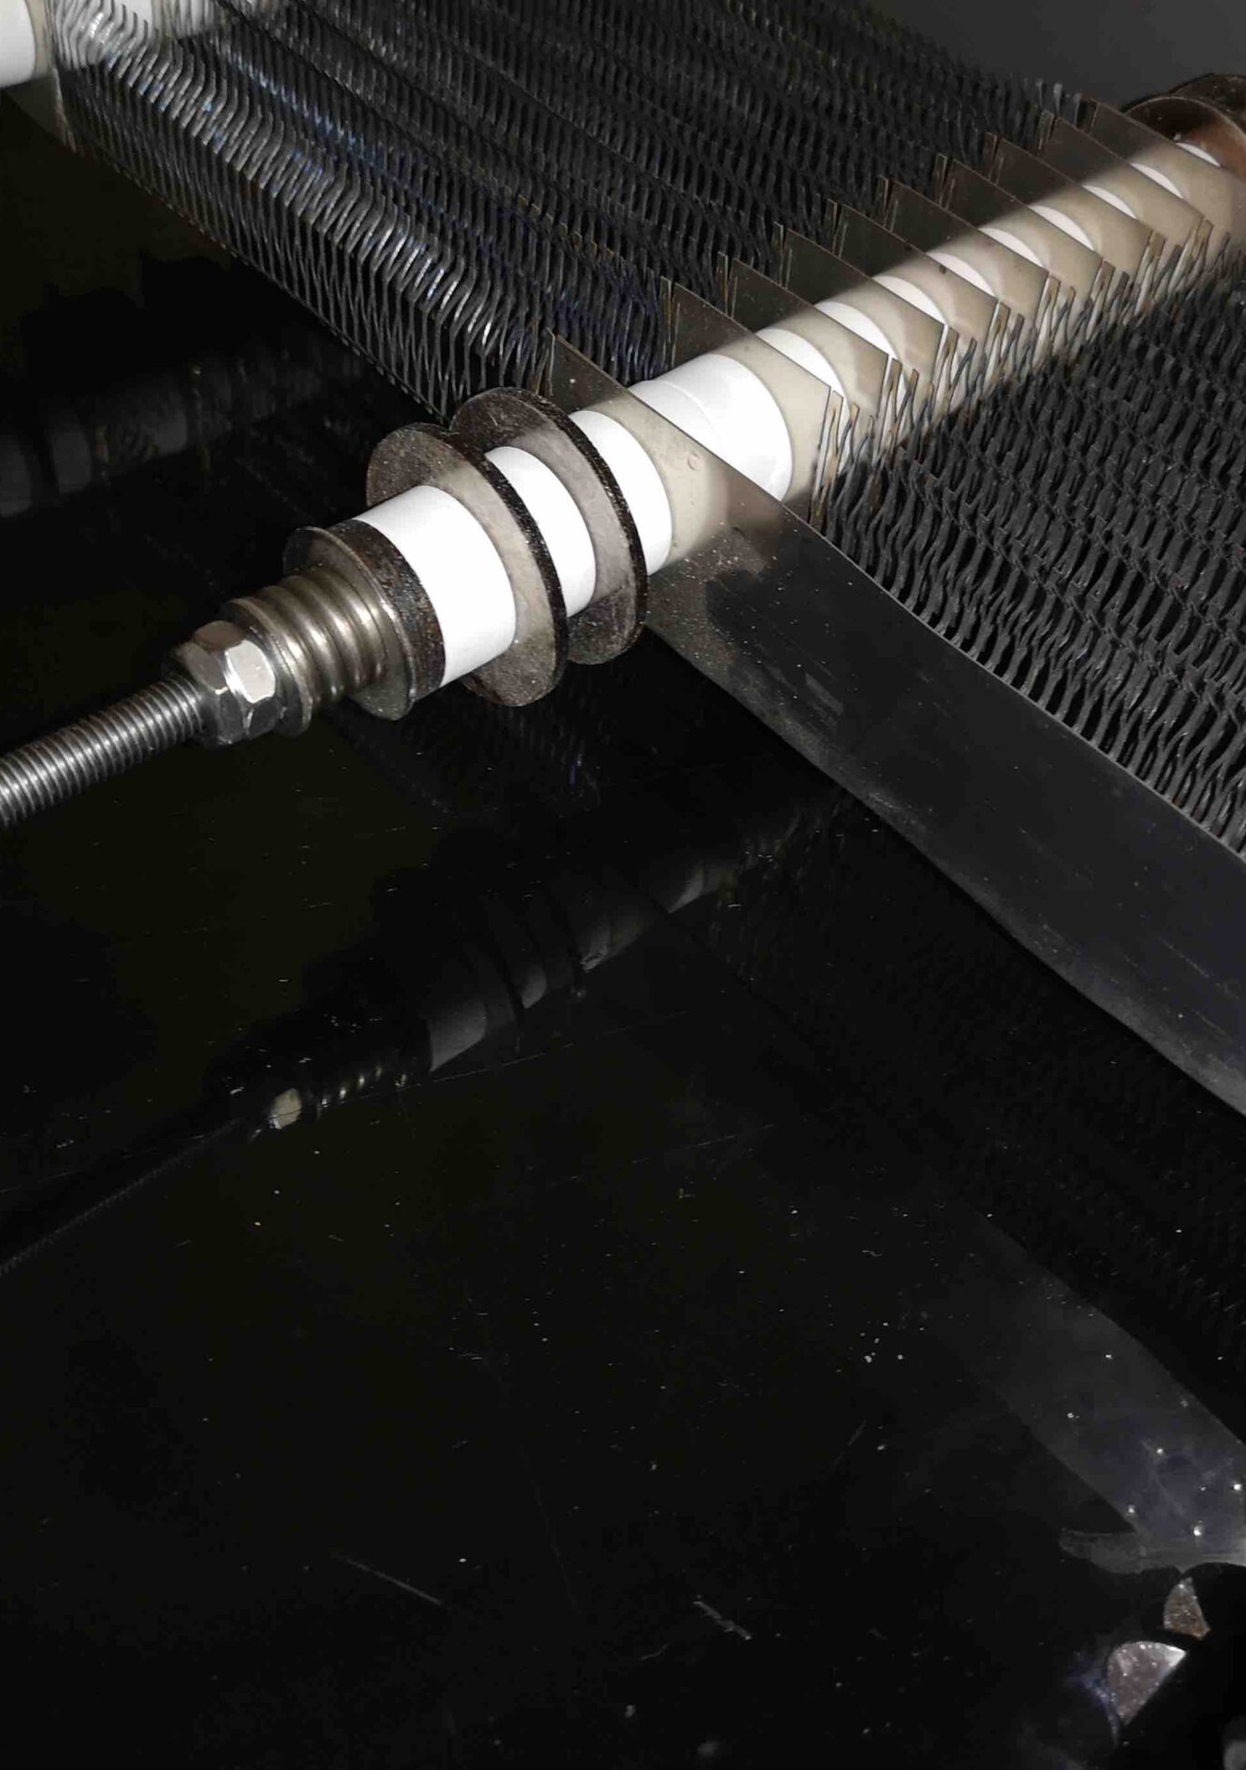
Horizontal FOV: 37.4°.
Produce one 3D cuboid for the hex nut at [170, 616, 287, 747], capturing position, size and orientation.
[{"bbox_3d":[-0.063,-0.031,0.286,0.010,0.018,0.019,-33,102,-28],"label":"hex nut"}]

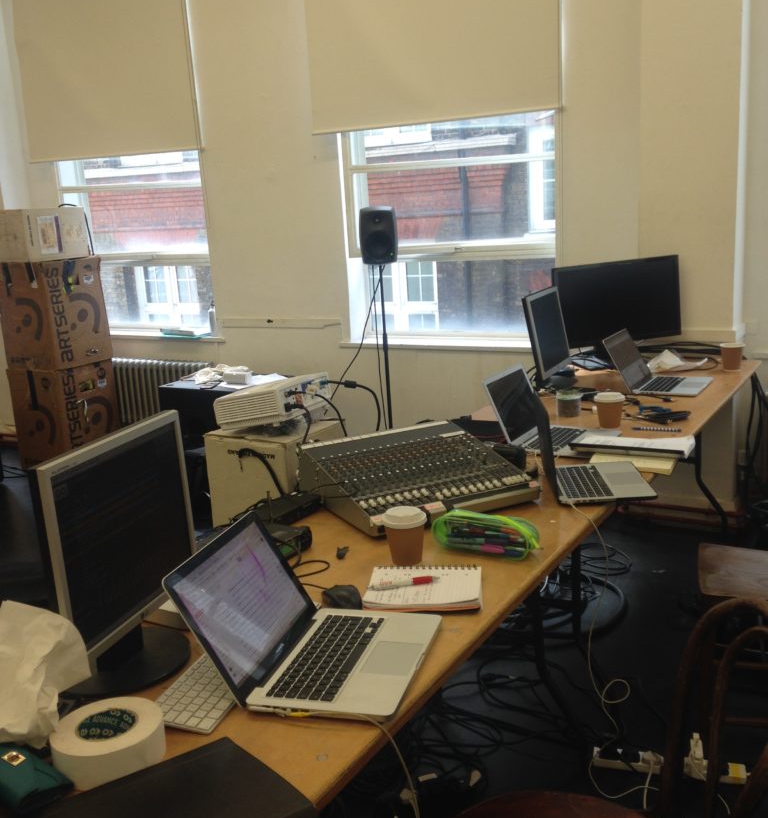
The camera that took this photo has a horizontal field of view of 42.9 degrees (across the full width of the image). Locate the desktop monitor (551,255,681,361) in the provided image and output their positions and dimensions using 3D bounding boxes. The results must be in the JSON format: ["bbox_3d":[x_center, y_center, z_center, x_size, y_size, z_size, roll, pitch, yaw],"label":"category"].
[{"bbox_3d":[0.943,-0.387,3.945,0.550,0.415,0.210,-6,13,-13],"label":"desktop monitor"}]

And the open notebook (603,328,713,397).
[{"bbox_3d":[0.994,-0.168,3.522,0.334,0.201,0.316,4,15,29],"label":"open notebook"}]

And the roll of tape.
[{"bbox_3d":[-0.369,0.448,1.316,0.144,0.051,0.144,-3,13,0],"label":"roll of tape"}]

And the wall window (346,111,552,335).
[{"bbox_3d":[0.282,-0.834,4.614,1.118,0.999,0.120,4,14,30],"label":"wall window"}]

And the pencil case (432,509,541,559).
[{"bbox_3d":[0.211,0.258,2.018,0.210,0.065,0.070,4,15,31],"label":"pencil case"}]

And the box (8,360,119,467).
[{"bbox_3d":[-1.852,0.029,5.705,0.410,0.595,0.415,5,15,32],"label":"box"}]

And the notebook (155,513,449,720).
[{"bbox_3d":[-0.113,0.312,1.553,0.347,0.203,0.325,0,13,16],"label":"notebook"}]

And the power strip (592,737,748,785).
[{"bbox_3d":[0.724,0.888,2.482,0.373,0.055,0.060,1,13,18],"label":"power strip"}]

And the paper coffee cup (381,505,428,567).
[{"bbox_3d":[0.044,0.258,1.963,0.089,0.103,0.089,-3,12,1],"label":"paper coffee cup"}]

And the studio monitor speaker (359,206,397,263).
[{"bbox_3d":[-0.021,-0.712,4.020,0.153,0.230,0.145,0,13,12],"label":"studio monitor speaker"}]

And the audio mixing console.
[{"bbox_3d":[0.078,0.151,2.406,0.437,0.120,0.447,-9,14,-23],"label":"audio mixing console"}]

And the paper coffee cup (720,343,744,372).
[{"bbox_3d":[1.335,-0.196,3.737,0.088,0.095,0.088,4,14,30],"label":"paper coffee cup"}]

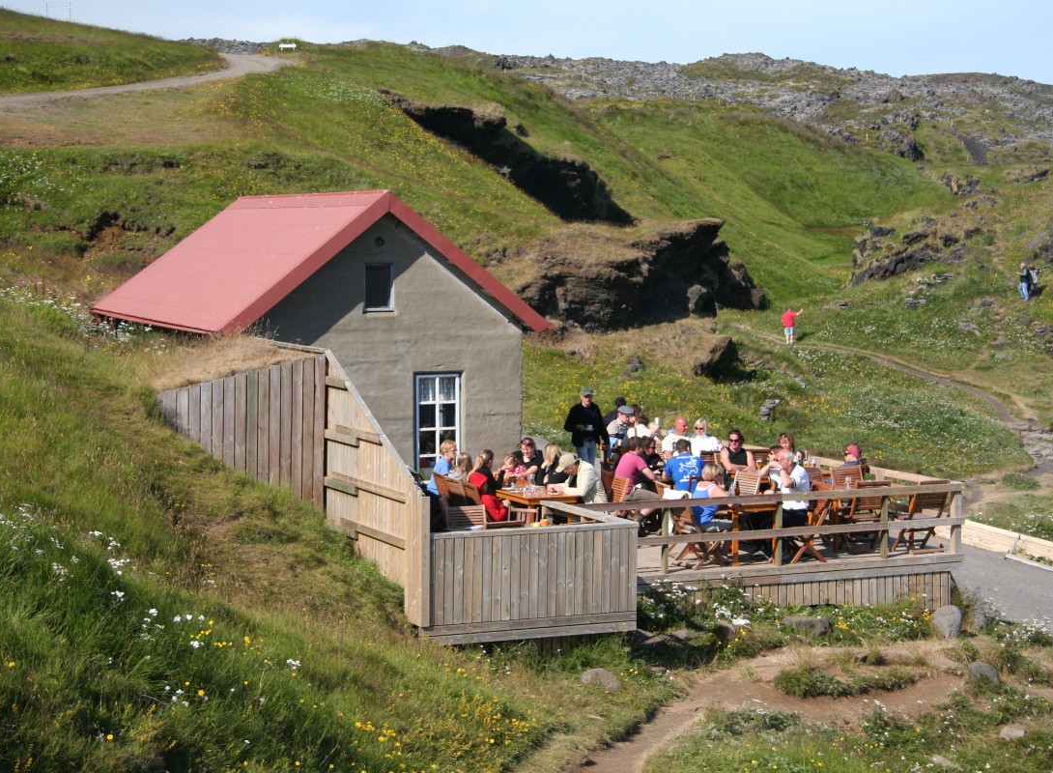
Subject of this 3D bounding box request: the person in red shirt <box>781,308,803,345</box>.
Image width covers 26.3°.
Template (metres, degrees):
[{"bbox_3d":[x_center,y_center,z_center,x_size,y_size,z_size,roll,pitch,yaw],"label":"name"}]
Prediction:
[{"bbox_3d":[12.140,-2.768,103.000,0.950,1.710,0.500,1,4,7],"label":"person in red shirt"}]

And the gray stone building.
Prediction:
[{"bbox_3d":[-3.552,-0.682,36.538,5.170,4.850,7.800,-2,4,-24],"label":"gray stone building"}]

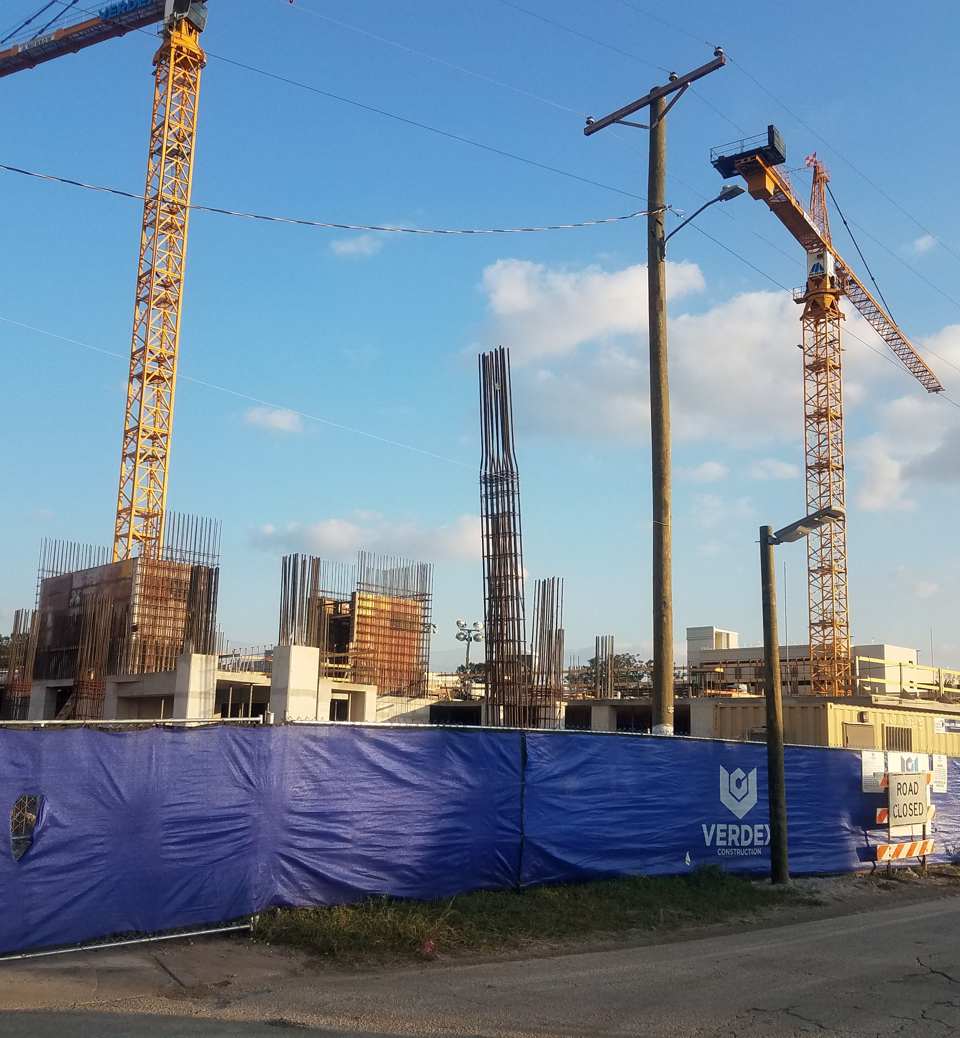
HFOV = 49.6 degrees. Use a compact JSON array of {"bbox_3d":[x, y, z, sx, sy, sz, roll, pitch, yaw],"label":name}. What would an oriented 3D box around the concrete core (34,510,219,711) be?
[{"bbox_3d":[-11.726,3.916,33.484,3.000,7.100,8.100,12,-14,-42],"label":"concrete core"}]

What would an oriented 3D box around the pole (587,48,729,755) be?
[{"bbox_3d":[2.602,-0.950,15.199,0.420,11.780,2.450,12,-14,-42],"label":"pole"}]

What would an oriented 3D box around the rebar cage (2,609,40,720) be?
[{"bbox_3d":[-16.532,5.949,37.450,0.700,5.229,0.700,12,-14,-42],"label":"rebar cage"}]

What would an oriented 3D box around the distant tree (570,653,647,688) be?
[{"bbox_3d":[14.442,19.191,113.492,10.000,9.137,9.500,2,-11,0],"label":"distant tree"}]

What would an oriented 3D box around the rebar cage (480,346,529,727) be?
[{"bbox_3d":[0.563,1.171,23.184,0.660,10.424,0.660,12,-14,-42],"label":"rebar cage"}]

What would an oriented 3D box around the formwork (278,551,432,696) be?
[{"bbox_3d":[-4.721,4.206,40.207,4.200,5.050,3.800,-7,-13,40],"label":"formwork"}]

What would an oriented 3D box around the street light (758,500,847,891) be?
[{"bbox_3d":[4.329,2.342,13.834,0.360,4.914,1.295,12,-14,-42],"label":"street light"}]

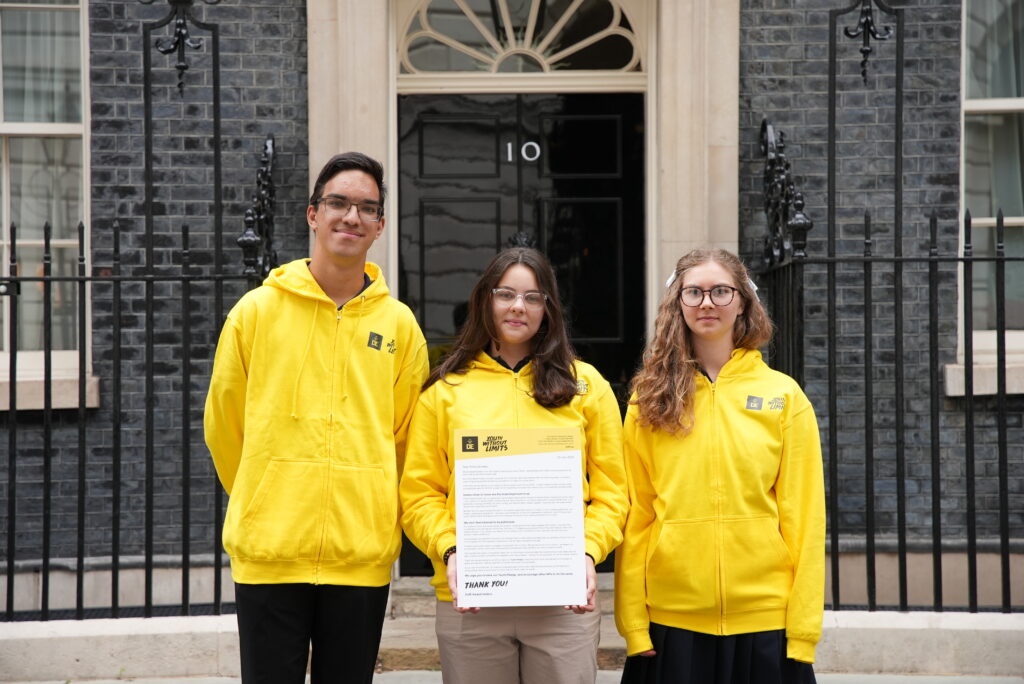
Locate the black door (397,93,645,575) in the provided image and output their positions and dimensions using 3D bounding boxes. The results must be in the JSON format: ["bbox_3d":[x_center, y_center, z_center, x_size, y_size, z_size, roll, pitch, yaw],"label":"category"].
[{"bbox_3d":[0.043,-0.040,9.500,1.178,2.300,0.070,0,-1,1],"label":"black door"}]

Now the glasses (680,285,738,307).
[{"bbox_3d":[0.497,-0.113,4.960,0.140,0.050,0.140,0,-1,10],"label":"glasses"}]

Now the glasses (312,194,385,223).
[{"bbox_3d":[-0.378,-0.296,4.520,0.147,0.045,0.140,11,-1,-14],"label":"glasses"}]

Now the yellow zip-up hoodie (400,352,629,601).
[{"bbox_3d":[0.006,0.318,4.770,0.540,0.600,0.370,0,-1,2],"label":"yellow zip-up hoodie"}]

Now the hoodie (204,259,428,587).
[{"bbox_3d":[-0.451,0.186,4.600,0.530,0.750,0.350,0,-1,-10],"label":"hoodie"}]

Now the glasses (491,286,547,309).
[{"bbox_3d":[0.022,-0.104,4.770,0.137,0.046,0.140,7,-1,2],"label":"glasses"}]

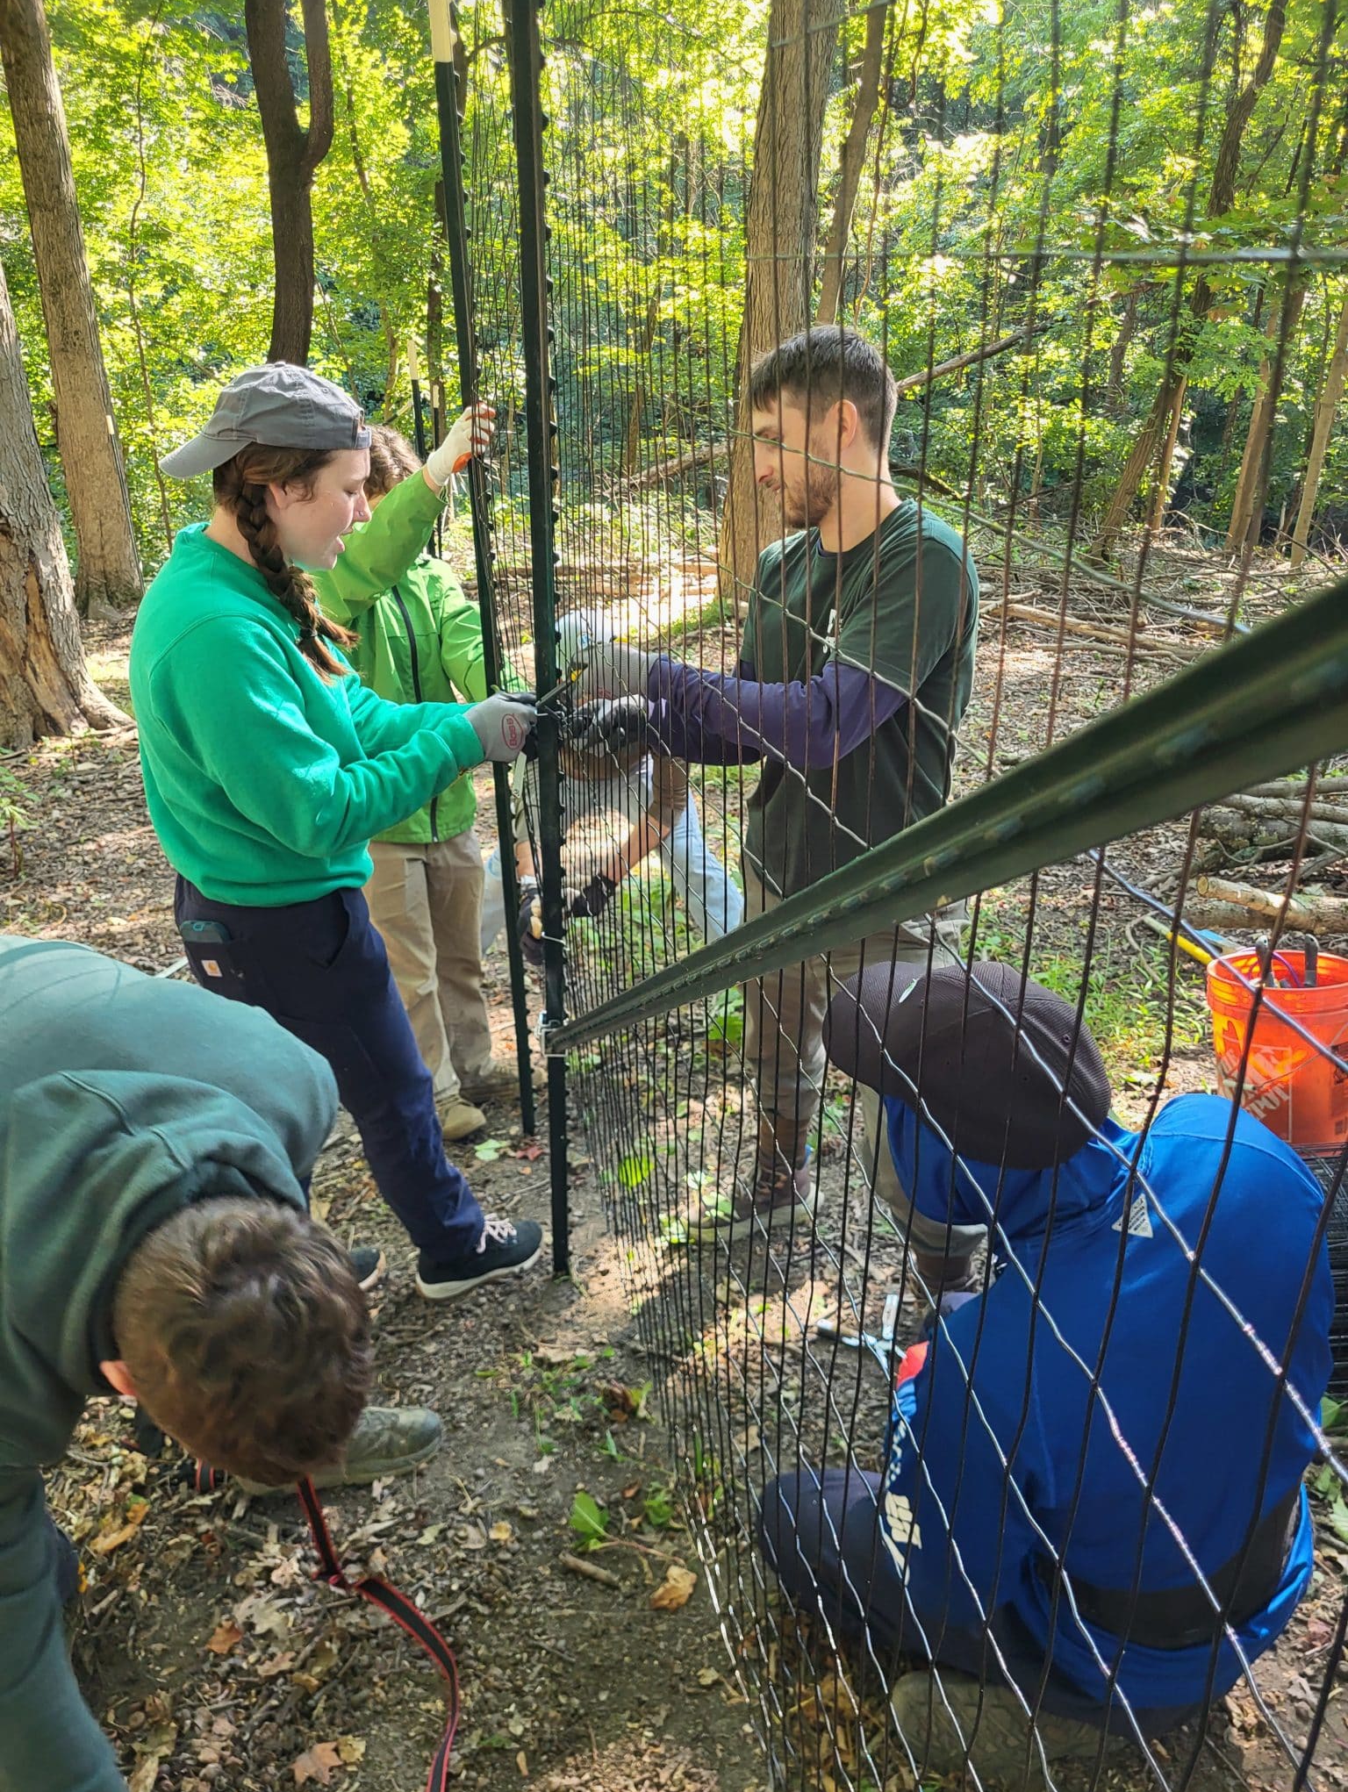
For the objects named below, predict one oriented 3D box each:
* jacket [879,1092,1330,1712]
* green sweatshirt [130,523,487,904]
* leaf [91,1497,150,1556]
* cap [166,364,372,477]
[{"bbox_3d":[0.528,0.579,1.610,0.460,0.640,0.510,4,24,36],"label":"jacket"},{"bbox_3d":[-0.526,-0.269,1.950,0.480,0.550,0.440,-2,26,-5],"label":"green sweatshirt"},{"bbox_3d":[-0.823,0.940,2.006,0.042,0.020,0.097,13,29,25],"label":"leaf"},{"bbox_3d":[-0.549,-0.637,1.810,0.270,0.145,0.175,-1,26,-2],"label":"cap"}]

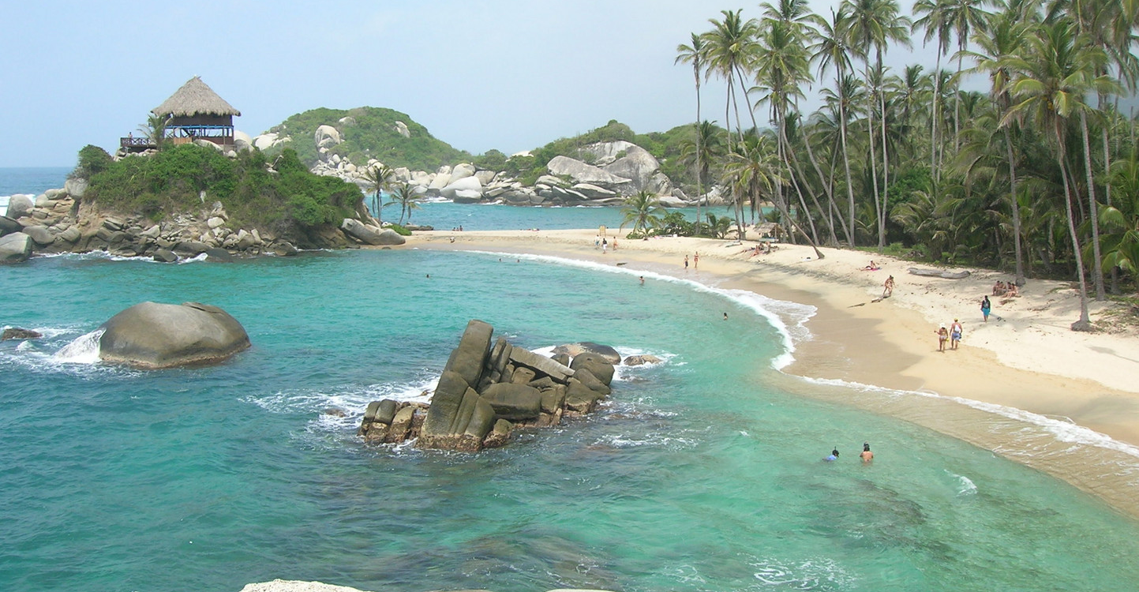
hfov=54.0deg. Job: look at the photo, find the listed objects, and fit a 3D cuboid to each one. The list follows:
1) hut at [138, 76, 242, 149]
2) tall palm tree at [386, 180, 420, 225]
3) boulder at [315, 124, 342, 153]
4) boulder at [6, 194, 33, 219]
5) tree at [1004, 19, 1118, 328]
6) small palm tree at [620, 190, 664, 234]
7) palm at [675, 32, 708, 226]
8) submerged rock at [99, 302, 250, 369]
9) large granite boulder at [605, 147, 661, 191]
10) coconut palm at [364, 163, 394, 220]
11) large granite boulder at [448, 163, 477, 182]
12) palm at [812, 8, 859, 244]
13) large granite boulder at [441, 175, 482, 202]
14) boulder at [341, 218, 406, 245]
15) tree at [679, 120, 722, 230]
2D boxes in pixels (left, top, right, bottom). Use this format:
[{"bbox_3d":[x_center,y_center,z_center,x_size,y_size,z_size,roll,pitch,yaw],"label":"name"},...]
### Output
[{"bbox_3d":[-49.862,-24.439,149.146,12.000,9.740,11.600,-2,7,-18],"label":"hut"},{"bbox_3d":[-24.985,-13.950,167.000,5.050,6.750,4.900,0,7,0],"label":"tall palm tree"},{"bbox_3d":[-98.203,-64.131,455.247,11.400,12.000,10.500,-2,7,-12],"label":"boulder"},{"bbox_3d":[-69.162,-11.190,140.596,3.600,3.400,3.500,-4,8,-26],"label":"boulder"},{"bbox_3d":[29.300,-7.220,67.400,6.800,18.500,6.600,0,7,0],"label":"tree"},{"bbox_3d":[9.849,-11.292,151.000,5.860,5.870,5.600,0,7,0],"label":"small palm tree"},{"bbox_3d":[15.682,-20.236,140.224,4.800,25.190,4.800,0,7,6],"label":"palm"},{"bbox_3d":[-22.950,2.048,65.011,8.600,3.300,7.800,-3,7,-19],"label":"submerged rock"},{"bbox_3d":[18.627,-36.138,322.000,15.780,12.850,13.000,0,7,0],"label":"large granite boulder"},{"bbox_3d":[-28.951,-15.887,170.000,4.280,8.620,4.400,0,7,0],"label":"coconut palm"},{"bbox_3d":[-33.163,-37.740,346.000,8.440,6.800,7.500,0,7,0],"label":"large granite boulder"},{"bbox_3d":[28.158,-17.491,116.941,5.400,24.690,5.400,1,7,13],"label":"palm"},{"bbox_3d":[-32.644,-32.437,338.000,12.440,7.930,9.500,0,7,0],"label":"large granite boulder"},{"bbox_3d":[-25.764,-8.352,146.790,8.600,3.600,4.500,-1,7,-10],"label":"boulder"},{"bbox_3d":[17.884,-16.336,153.000,6.030,15.250,6.000,0,7,0],"label":"tree"}]

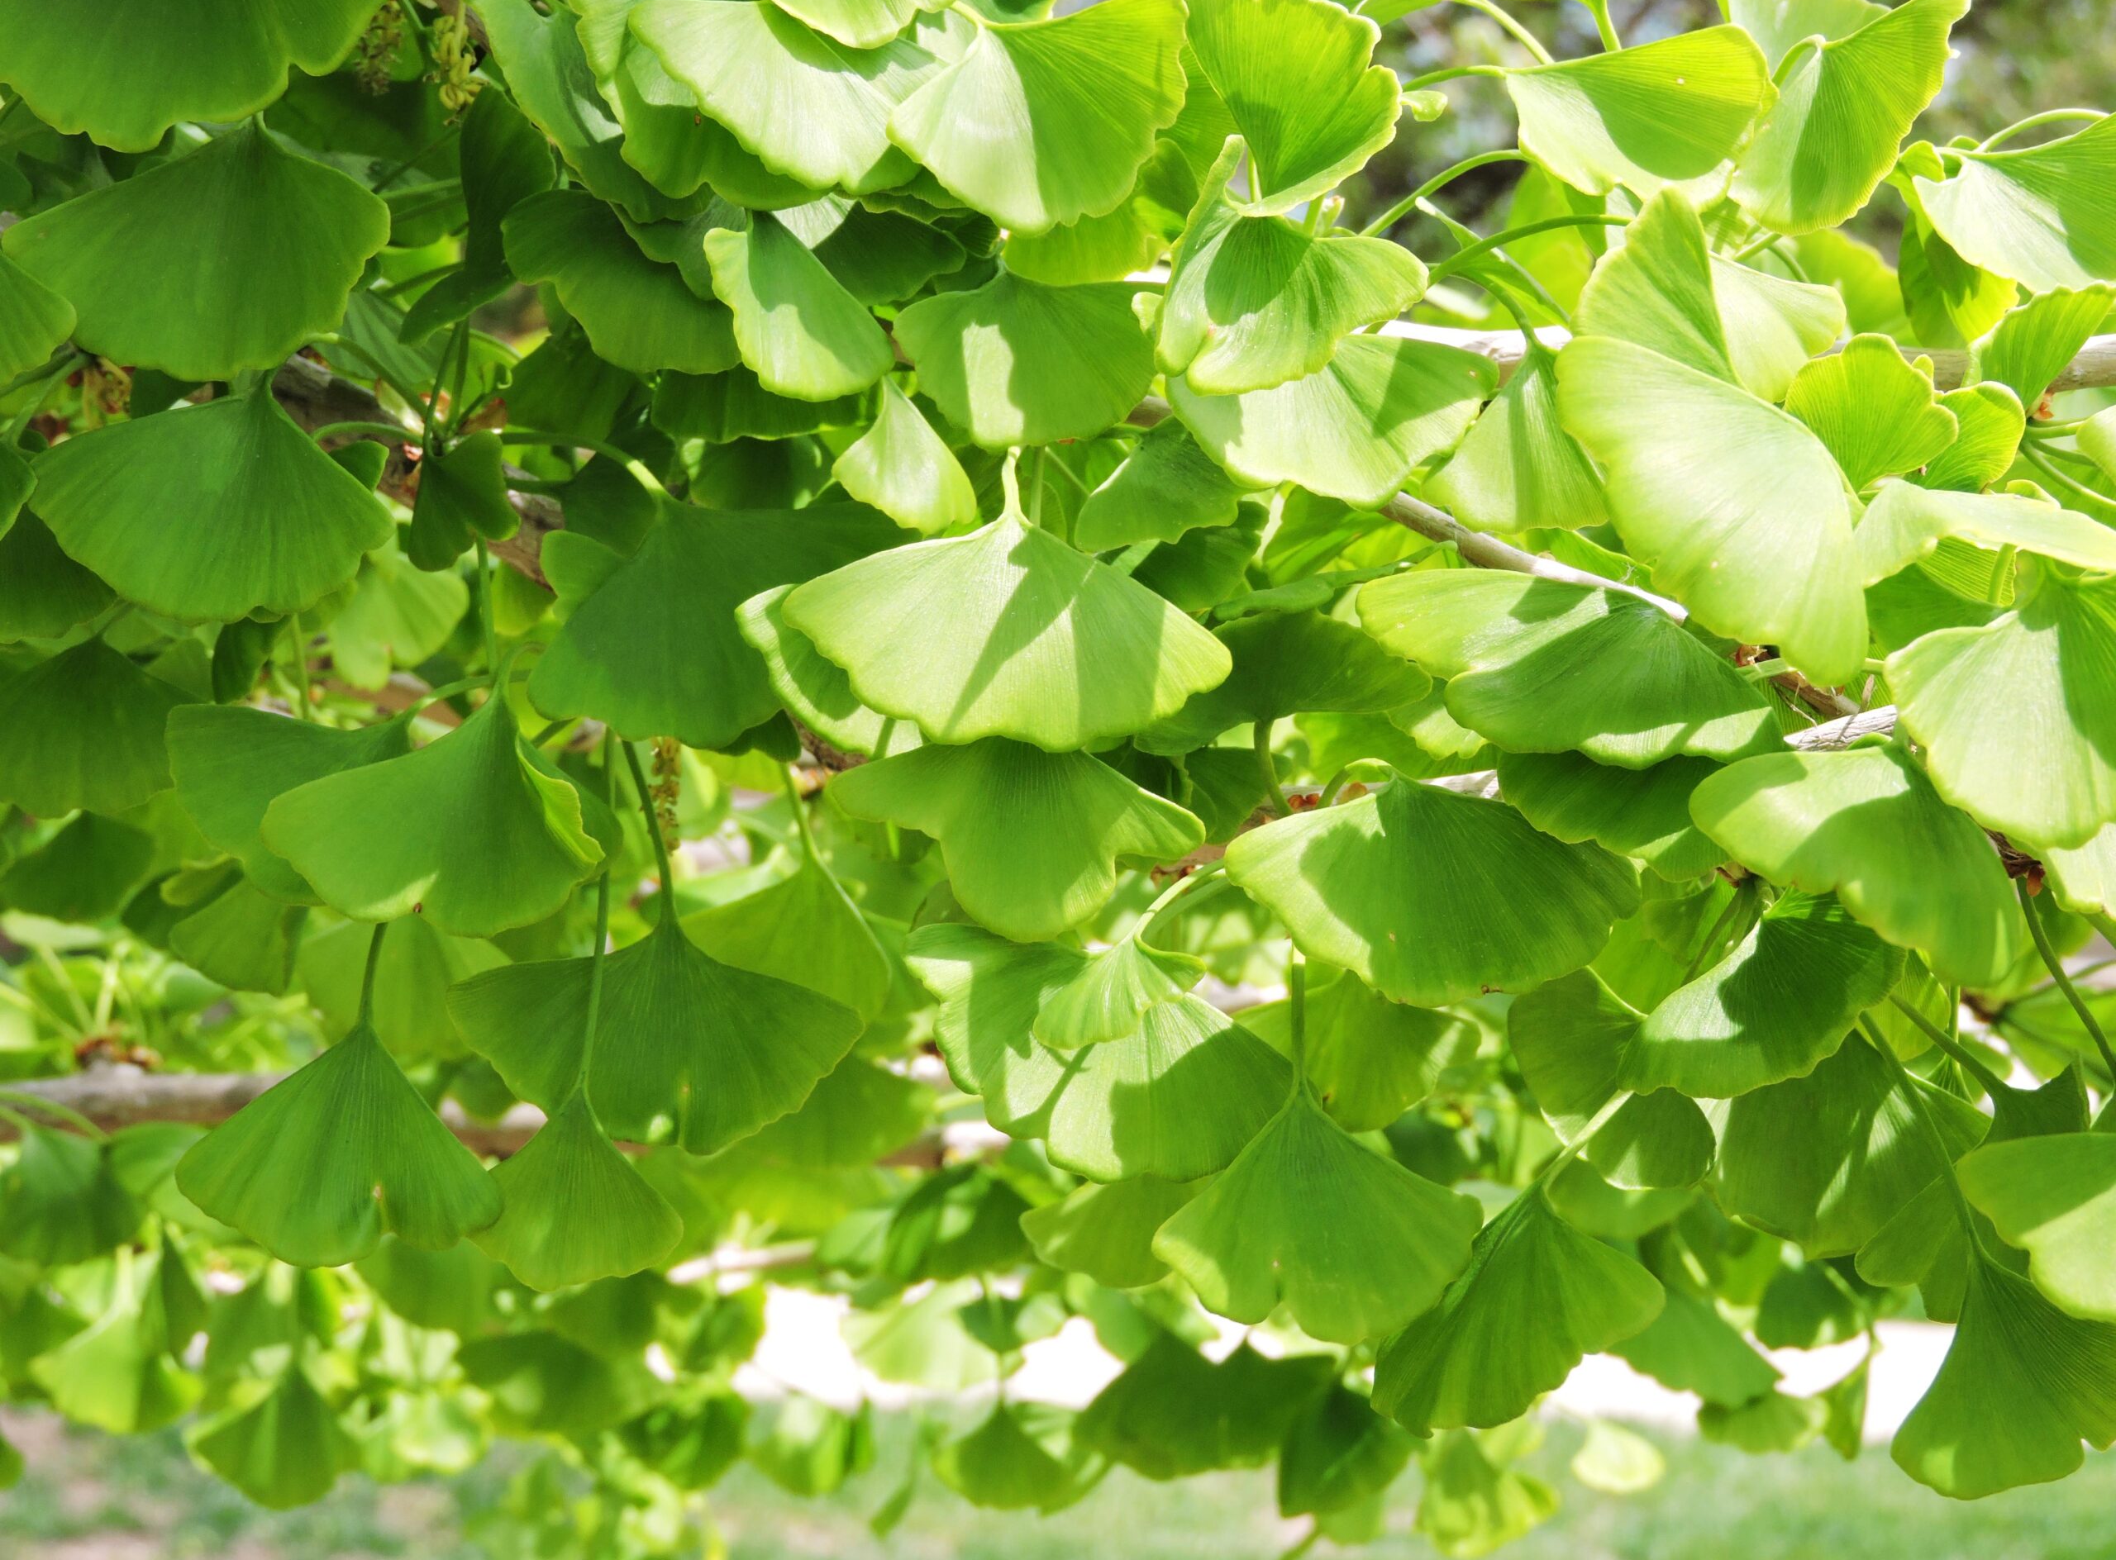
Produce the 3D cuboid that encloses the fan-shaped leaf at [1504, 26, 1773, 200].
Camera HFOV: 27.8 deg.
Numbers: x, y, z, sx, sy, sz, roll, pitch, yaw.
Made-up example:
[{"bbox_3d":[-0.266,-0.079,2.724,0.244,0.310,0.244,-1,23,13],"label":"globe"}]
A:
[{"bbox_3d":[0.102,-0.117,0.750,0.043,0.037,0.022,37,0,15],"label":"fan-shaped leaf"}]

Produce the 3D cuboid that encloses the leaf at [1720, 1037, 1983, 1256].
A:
[{"bbox_3d":[0.144,0.066,0.776,0.050,0.041,0.016,5,-20,0],"label":"leaf"}]

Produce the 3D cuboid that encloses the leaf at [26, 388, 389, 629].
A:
[{"bbox_3d":[-0.151,-0.048,0.761,0.064,0.041,0.018,6,-28,0],"label":"leaf"}]

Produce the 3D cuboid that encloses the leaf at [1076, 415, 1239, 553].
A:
[{"bbox_3d":[0.019,-0.054,0.781,0.034,0.023,0.012,-12,-28,0],"label":"leaf"}]

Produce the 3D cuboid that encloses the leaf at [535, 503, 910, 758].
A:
[{"bbox_3d":[-0.061,-0.028,0.770,0.068,0.043,0.020,-14,-25,0],"label":"leaf"}]

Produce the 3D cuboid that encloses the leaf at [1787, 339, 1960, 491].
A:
[{"bbox_3d":[0.146,-0.066,0.771,0.032,0.029,0.012,2,-15,0],"label":"leaf"}]

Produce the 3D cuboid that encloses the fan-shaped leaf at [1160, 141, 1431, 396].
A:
[{"bbox_3d":[0.040,-0.087,0.730,0.045,0.038,0.030,8,-20,5],"label":"fan-shaped leaf"}]

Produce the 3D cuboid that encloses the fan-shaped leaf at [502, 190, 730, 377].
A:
[{"bbox_3d":[-0.076,-0.090,0.781,0.054,0.034,0.017,15,-30,0],"label":"fan-shaped leaf"}]

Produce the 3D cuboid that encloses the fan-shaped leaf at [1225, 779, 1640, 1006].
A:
[{"bbox_3d":[0.064,0.020,0.735,0.071,0.037,0.020,5,-30,0],"label":"fan-shaped leaf"}]

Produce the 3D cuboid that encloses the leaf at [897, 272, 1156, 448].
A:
[{"bbox_3d":[-0.005,-0.074,0.755,0.045,0.030,0.016,-2,-25,0],"label":"leaf"}]

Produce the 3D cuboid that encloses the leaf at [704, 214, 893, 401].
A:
[{"bbox_3d":[-0.045,-0.082,0.745,0.037,0.027,0.020,25,-25,10],"label":"leaf"}]

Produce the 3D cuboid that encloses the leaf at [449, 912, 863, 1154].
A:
[{"bbox_3d":[-0.070,0.044,0.750,0.072,0.040,0.016,0,-15,0],"label":"leaf"}]

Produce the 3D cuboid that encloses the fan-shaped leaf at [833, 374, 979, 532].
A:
[{"bbox_3d":[-0.027,-0.056,0.745,0.023,0.025,0.015,-12,-20,15],"label":"fan-shaped leaf"}]

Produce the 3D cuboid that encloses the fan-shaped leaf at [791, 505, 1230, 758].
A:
[{"bbox_3d":[-0.009,-0.026,0.730,0.076,0.041,0.020,1,-32,0],"label":"fan-shaped leaf"}]

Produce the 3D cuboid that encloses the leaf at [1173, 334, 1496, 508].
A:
[{"bbox_3d":[0.050,-0.065,0.770,0.057,0.033,0.018,3,-38,0],"label":"leaf"}]

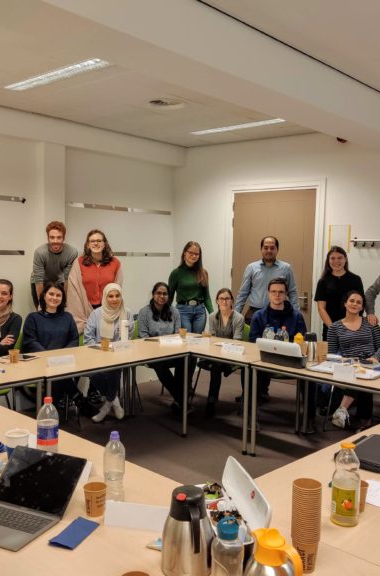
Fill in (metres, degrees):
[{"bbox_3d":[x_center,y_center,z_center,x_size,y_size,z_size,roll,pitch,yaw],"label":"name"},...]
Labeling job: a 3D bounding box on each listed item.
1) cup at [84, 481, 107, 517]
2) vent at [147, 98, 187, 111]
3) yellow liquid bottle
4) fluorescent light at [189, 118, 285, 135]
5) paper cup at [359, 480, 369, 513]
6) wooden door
[{"bbox_3d":[-0.314,0.708,1.924,0.078,0.091,0.078,2,4,0],"label":"cup"},{"bbox_3d":[-0.207,-1.599,5.063,0.360,0.060,0.360,2,4,0],"label":"vent"},{"bbox_3d":[0.520,0.648,1.914,0.091,0.260,0.091,6,6,43],"label":"yellow liquid bottle"},{"bbox_3d":[0.478,-1.691,6.013,1.210,0.060,0.150,5,6,41],"label":"fluorescent light"},{"bbox_3d":[0.580,0.728,2.007,0.078,0.090,0.078,2,4,0],"label":"paper cup"},{"bbox_3d":[0.916,0.038,6.628,1.112,2.276,0.060,5,6,41],"label":"wooden door"}]

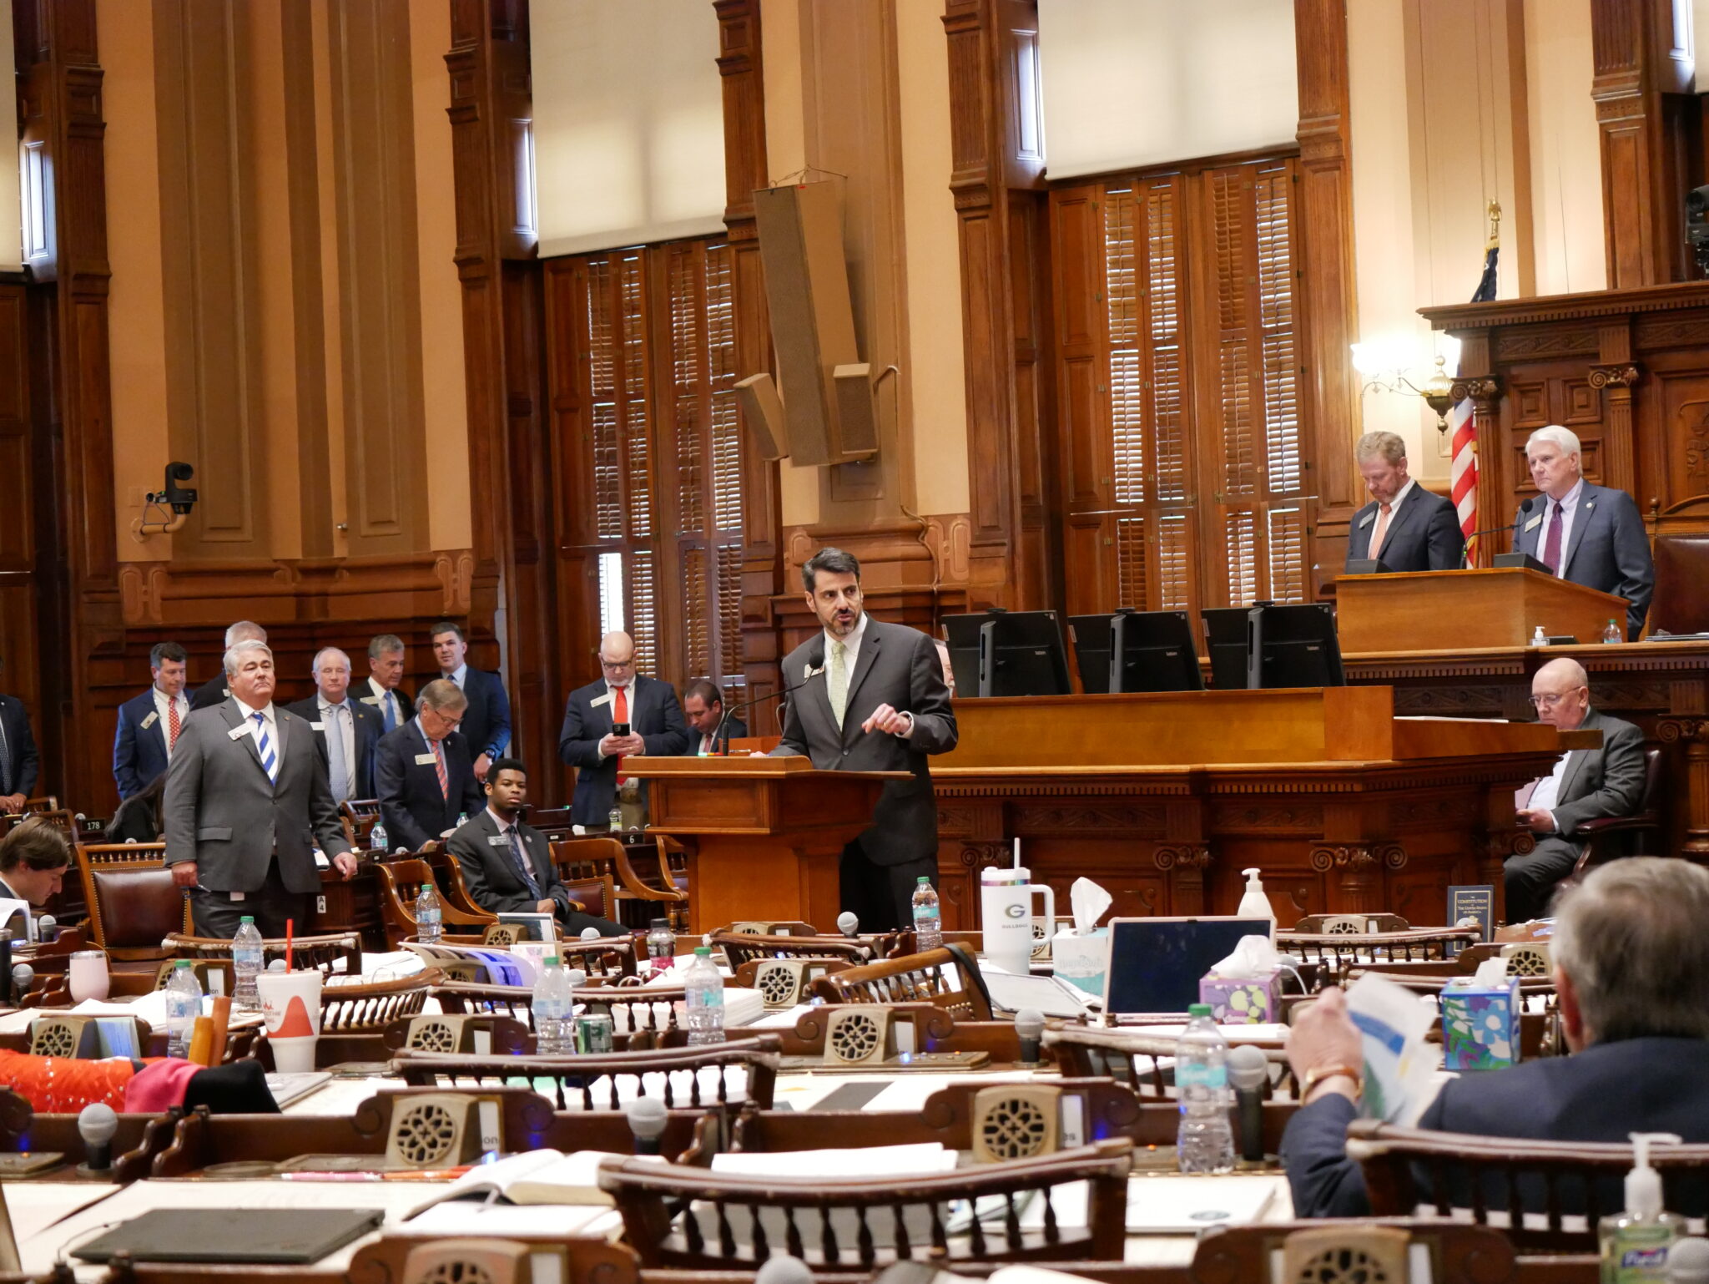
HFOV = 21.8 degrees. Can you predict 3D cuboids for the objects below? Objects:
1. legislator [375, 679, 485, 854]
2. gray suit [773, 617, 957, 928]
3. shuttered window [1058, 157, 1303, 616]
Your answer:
[{"bbox_3d":[-1.730,0.956,18.200,0.580,1.600,0.550,-2,0,-37],"label":"legislator"},{"bbox_3d":[0.041,0.686,12.900,0.520,1.500,0.400,-2,0,30],"label":"gray suit"},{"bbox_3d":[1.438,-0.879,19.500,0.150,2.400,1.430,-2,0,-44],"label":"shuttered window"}]

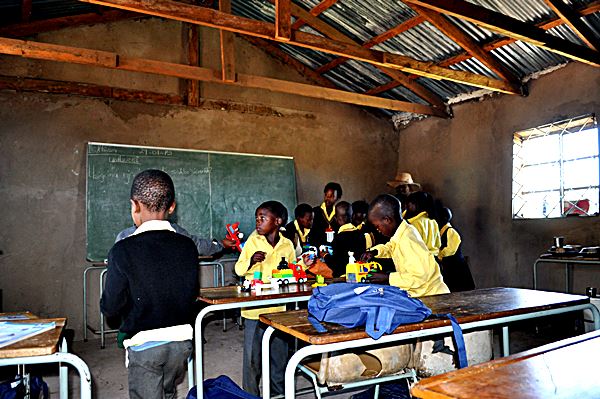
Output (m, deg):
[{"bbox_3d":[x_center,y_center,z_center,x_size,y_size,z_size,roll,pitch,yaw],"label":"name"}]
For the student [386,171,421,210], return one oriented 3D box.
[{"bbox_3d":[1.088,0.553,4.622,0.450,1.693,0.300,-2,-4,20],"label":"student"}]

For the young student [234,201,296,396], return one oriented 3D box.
[{"bbox_3d":[-0.219,0.657,3.013,0.420,1.303,0.280,-1,-4,6],"label":"young student"}]

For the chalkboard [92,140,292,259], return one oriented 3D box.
[{"bbox_3d":[-1.096,0.048,5.156,2.420,1.253,0.040,1,-13,-28],"label":"chalkboard"}]

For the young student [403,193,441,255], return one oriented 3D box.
[{"bbox_3d":[0.931,0.625,3.365,0.330,1.383,0.380,-1,-4,9],"label":"young student"}]

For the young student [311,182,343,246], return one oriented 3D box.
[{"bbox_3d":[0.259,0.607,4.018,0.400,1.526,0.260,-1,-4,9],"label":"young student"}]

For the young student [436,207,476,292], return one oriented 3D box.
[{"bbox_3d":[1.333,0.702,3.860,0.360,1.286,0.380,-1,-4,6],"label":"young student"}]

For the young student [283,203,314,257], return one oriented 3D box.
[{"bbox_3d":[-0.004,0.692,3.712,0.380,1.321,0.300,1,-4,-27],"label":"young student"}]

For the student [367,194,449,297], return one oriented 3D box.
[{"bbox_3d":[0.662,0.624,2.794,0.540,1.315,0.400,-1,-4,9],"label":"student"}]

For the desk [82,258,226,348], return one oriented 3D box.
[{"bbox_3d":[-1.520,1.075,4.843,1.260,0.750,0.480,2,-5,-35],"label":"desk"}]

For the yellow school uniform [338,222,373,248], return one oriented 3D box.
[{"bbox_3d":[0.438,0.360,3.684,0.360,0.420,0.260,-2,-4,15],"label":"yellow school uniform"}]

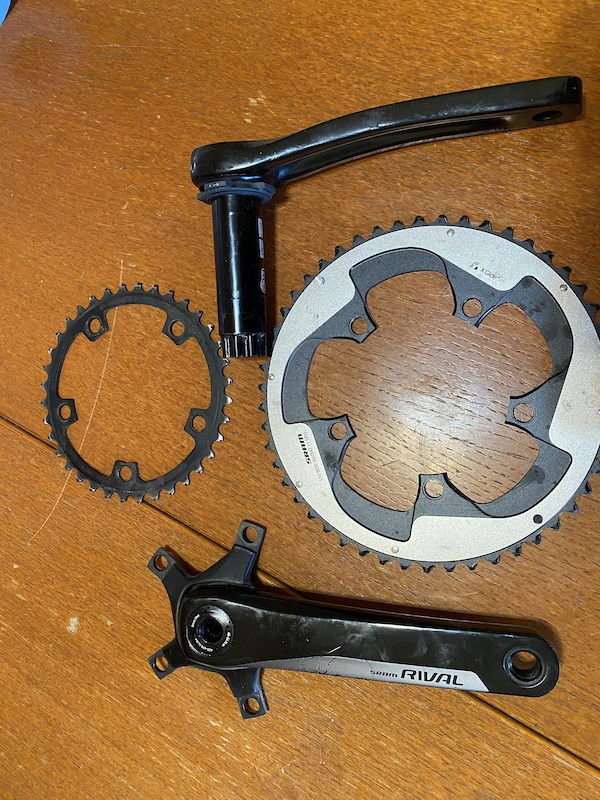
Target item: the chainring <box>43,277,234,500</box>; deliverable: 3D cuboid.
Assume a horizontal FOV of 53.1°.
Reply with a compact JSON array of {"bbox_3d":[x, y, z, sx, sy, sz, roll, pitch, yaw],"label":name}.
[{"bbox_3d":[-0.114,-0.005,0.411,0.149,0.005,0.149,0,89,17],"label":"chainring"}]

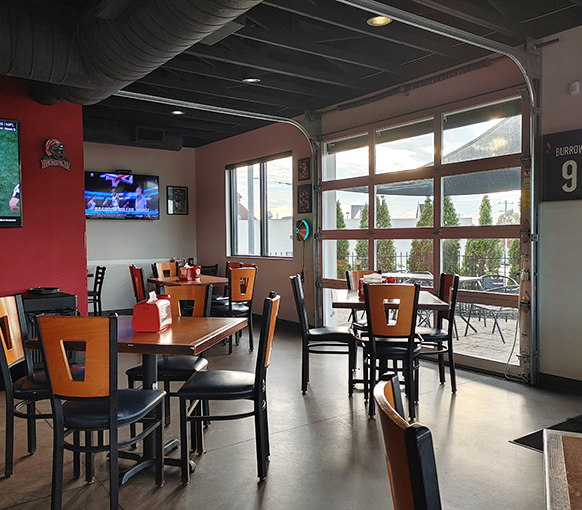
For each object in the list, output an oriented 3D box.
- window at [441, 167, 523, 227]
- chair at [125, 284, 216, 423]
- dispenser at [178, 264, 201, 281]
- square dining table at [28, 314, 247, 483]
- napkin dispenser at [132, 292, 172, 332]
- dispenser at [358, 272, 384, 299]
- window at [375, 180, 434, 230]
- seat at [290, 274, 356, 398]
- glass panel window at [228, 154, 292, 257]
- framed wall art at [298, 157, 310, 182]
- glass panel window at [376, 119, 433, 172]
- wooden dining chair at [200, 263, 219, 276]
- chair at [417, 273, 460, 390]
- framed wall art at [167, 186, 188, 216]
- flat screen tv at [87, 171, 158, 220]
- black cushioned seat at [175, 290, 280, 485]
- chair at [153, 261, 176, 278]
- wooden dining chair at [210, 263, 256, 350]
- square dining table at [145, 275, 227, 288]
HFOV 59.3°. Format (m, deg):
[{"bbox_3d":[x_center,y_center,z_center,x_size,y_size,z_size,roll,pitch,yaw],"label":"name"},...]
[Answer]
[{"bbox_3d":[1.685,-0.491,4.579,0.040,0.479,0.791,-2,2,-37],"label":"window"},{"bbox_3d":[-0.704,0.664,3.139,0.430,0.906,0.499,0,2,9],"label":"chair"},{"bbox_3d":[-1.161,0.206,5.829,0.150,0.160,0.200,-2,3,-36],"label":"dispenser"},{"bbox_3d":[-0.751,0.760,2.737,0.845,0.742,0.845,0,2,12],"label":"square dining table"},{"bbox_3d":[-0.729,0.312,2.696,0.145,0.155,0.200,-1,2,4],"label":"napkin dispenser"},{"bbox_3d":[0.619,0.249,3.952,0.183,0.195,0.140,0,2,5],"label":"dispenser"},{"bbox_3d":[1.110,-0.499,5.072,0.040,0.477,0.756,-2,3,-36],"label":"window"},{"bbox_3d":[0.276,0.629,4.147,0.479,0.917,0.409,0,2,9],"label":"seat"},{"bbox_3d":[-0.461,-0.668,7.450,0.100,1.402,1.710,-2,2,-37],"label":"glass panel window"},{"bbox_3d":[0.162,-1.088,6.518,0.025,0.274,0.240,-2,2,-37],"label":"framed wall art"},{"bbox_3d":[1.104,-1.061,5.049,0.040,0.460,0.756,-2,3,-36],"label":"glass panel window"},{"bbox_3d":[-1.342,0.548,7.375,0.430,0.830,0.500,-2,3,-36],"label":"wooden dining chair"},{"bbox_3d":[1.075,0.613,4.048,0.499,0.906,0.430,-1,2,-3],"label":"chair"},{"bbox_3d":[-1.863,-0.893,8.428,0.385,0.465,0.030,-2,3,-36],"label":"framed wall art"},{"bbox_3d":[-2.664,-0.916,8.025,1.252,0.718,0.070,-2,2,-37],"label":"flat screen tv"},{"bbox_3d":[-0.305,0.674,2.686,0.499,0.906,0.430,-1,2,3],"label":"black cushioned seat"},{"bbox_3d":[-1.478,0.561,6.601,0.499,0.906,0.430,1,3,44],"label":"chair"},{"bbox_3d":[-0.632,0.584,5.559,0.430,0.906,0.499,-2,2,-38],"label":"wooden dining chair"},{"bbox_3d":[-1.103,0.650,5.877,0.830,0.730,0.830,-2,3,-36],"label":"square dining table"}]

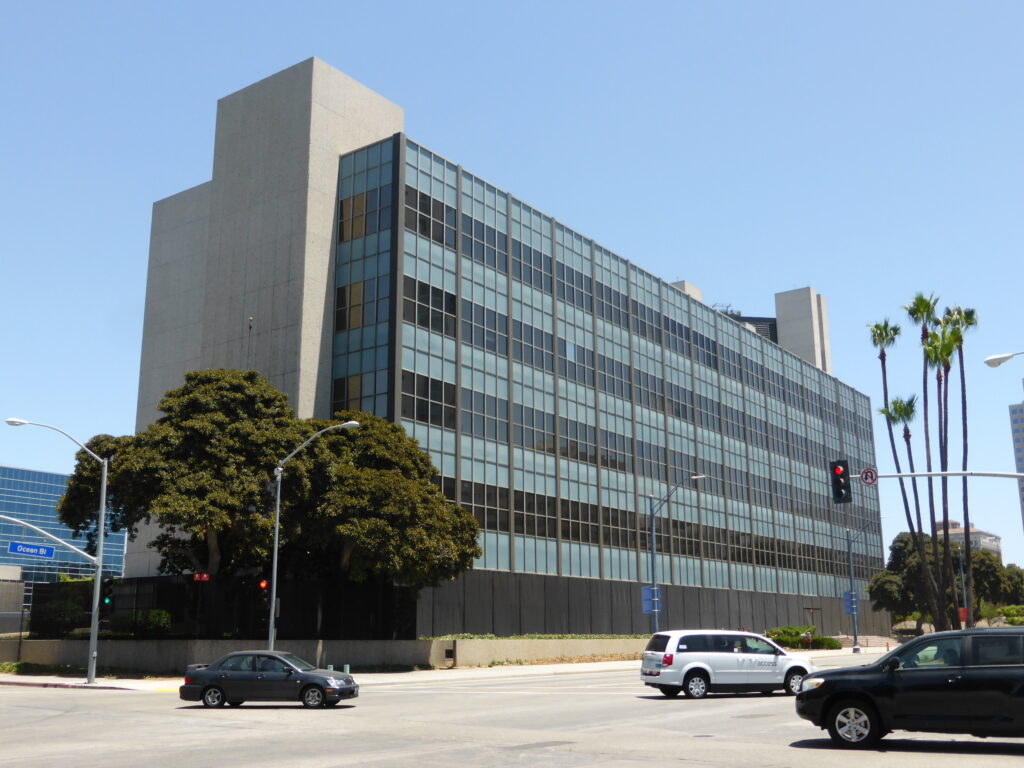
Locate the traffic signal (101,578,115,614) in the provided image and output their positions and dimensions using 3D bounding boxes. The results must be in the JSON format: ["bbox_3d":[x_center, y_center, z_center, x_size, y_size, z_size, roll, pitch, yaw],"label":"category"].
[{"bbox_3d":[-15.391,8.009,39.300,0.360,1.290,0.560,-10,-17,35],"label":"traffic signal"}]

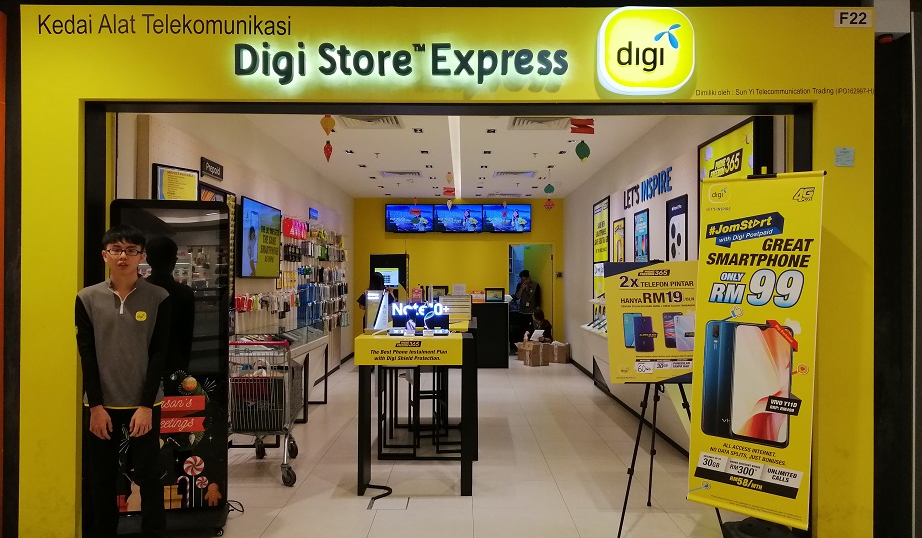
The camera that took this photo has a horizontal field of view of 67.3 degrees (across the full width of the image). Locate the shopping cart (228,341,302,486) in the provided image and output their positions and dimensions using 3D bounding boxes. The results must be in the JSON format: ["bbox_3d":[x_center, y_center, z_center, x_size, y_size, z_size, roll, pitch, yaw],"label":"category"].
[{"bbox_3d":[-1.443,1.006,5.160,0.560,1.020,0.950,0,-1,-2],"label":"shopping cart"}]

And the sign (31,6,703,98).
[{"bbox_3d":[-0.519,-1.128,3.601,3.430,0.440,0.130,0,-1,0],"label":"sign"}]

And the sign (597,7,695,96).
[{"bbox_3d":[0.956,-1.129,3.586,0.466,0.425,0.140,0,-1,0],"label":"sign"}]

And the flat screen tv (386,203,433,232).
[{"bbox_3d":[-0.948,-0.924,12.800,0.900,0.525,0.070,0,-1,0],"label":"flat screen tv"}]

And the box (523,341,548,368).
[{"bbox_3d":[1.255,1.400,11.420,0.320,0.380,0.280,0,-1,-24],"label":"box"}]

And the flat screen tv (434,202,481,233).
[{"bbox_3d":[-0.048,-0.924,12.800,0.900,0.525,0.070,0,-1,0],"label":"flat screen tv"}]

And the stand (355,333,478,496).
[{"bbox_3d":[-0.316,0.991,4.811,0.790,1.050,0.400,0,-1,0],"label":"stand"}]

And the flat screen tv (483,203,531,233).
[{"bbox_3d":[0.856,-0.924,12.800,0.900,0.525,0.070,0,-1,0],"label":"flat screen tv"}]

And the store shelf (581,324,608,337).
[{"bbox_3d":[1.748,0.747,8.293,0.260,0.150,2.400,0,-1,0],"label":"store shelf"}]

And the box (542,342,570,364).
[{"bbox_3d":[1.656,1.431,11.847,0.360,0.320,0.340,0,-1,20],"label":"box"}]

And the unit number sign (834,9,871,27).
[{"bbox_3d":[2.084,-1.330,3.680,0.199,0.094,0.010,0,-1,0],"label":"unit number sign"}]

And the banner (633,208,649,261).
[{"bbox_3d":[1.800,-0.147,6.890,0.030,0.850,0.600,0,-1,1],"label":"banner"}]

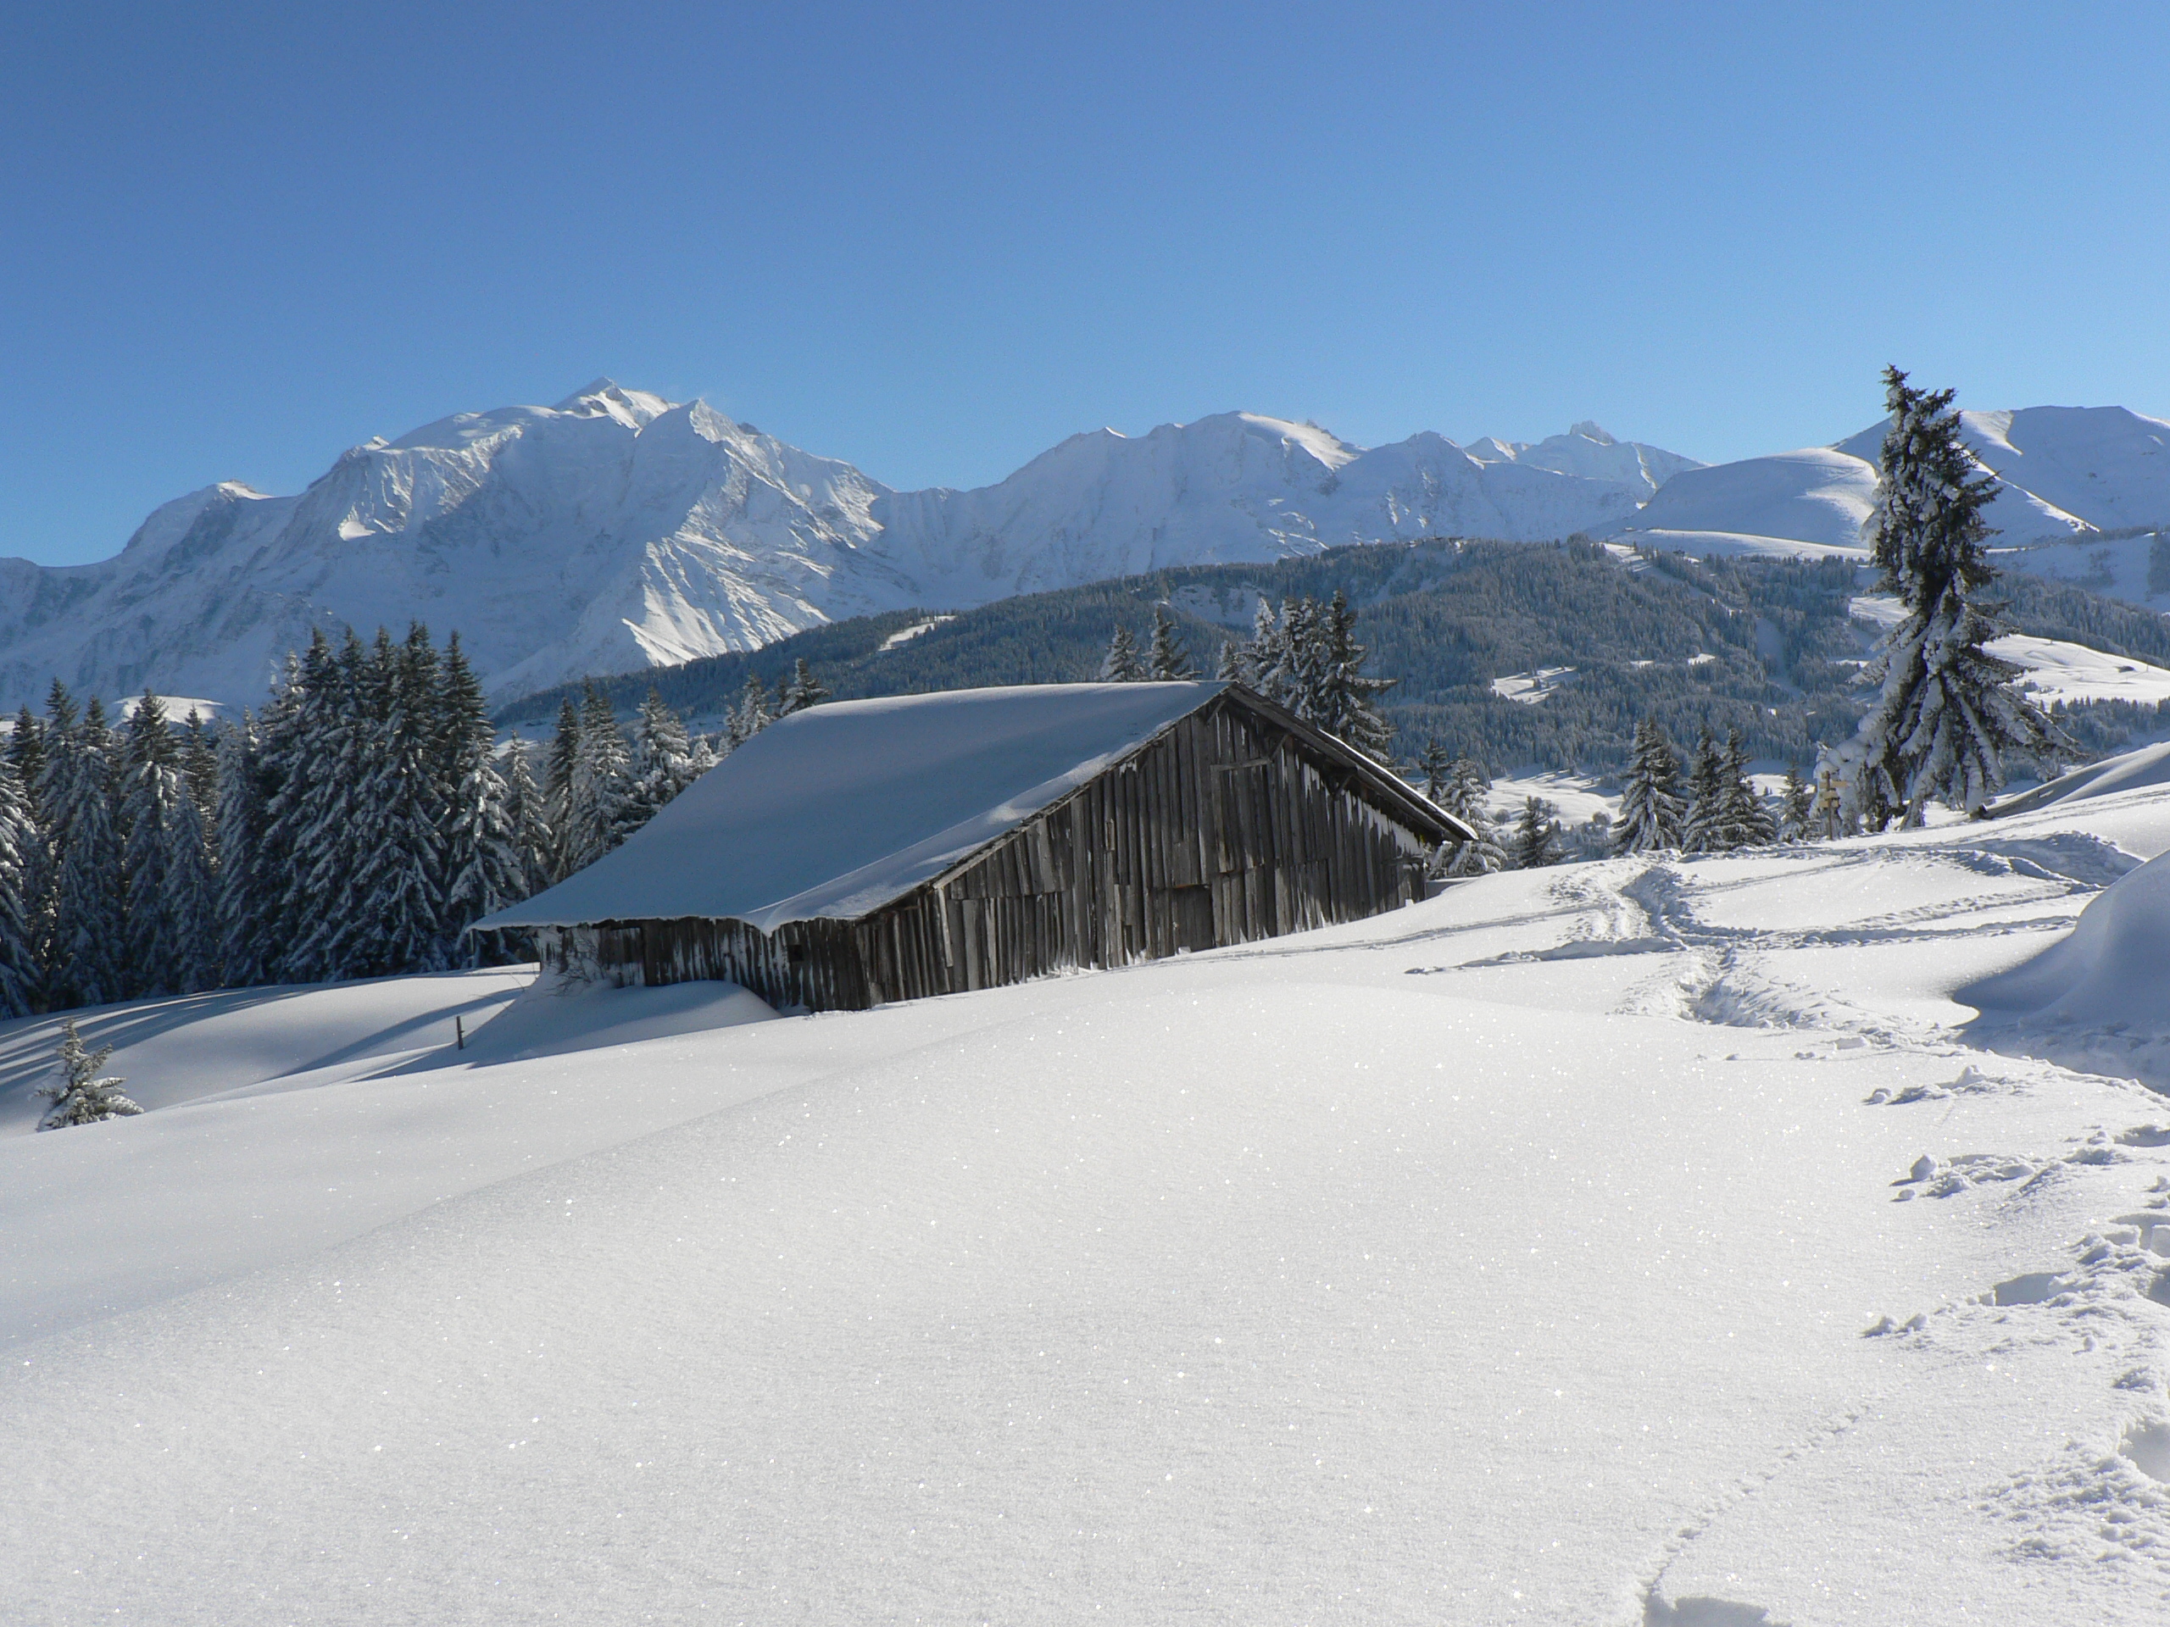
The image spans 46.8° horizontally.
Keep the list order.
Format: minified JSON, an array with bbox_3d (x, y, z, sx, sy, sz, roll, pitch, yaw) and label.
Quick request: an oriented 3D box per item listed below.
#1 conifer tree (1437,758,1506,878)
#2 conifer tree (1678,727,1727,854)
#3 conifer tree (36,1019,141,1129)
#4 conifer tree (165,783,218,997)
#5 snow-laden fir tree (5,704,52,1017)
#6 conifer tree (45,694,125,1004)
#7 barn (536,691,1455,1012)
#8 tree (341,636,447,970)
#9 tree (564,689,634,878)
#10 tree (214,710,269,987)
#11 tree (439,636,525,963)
[{"bbox_3d":[10.129,0.290,66.000,2.008,3.480,2.008,0,1,0],"label":"conifer tree"},{"bbox_3d":[16.354,-0.558,66.000,1.696,3.391,1.696,-3,1,0],"label":"conifer tree"},{"bbox_3d":[-9.549,2.507,24.000,0.974,1.071,0.974,-3,1,0],"label":"conifer tree"},{"bbox_3d":[-23.538,1.896,66.000,1.517,5.801,1.517,0,1,0],"label":"conifer tree"},{"bbox_3d":[-27.911,1.182,66.000,1.606,8.032,1.606,0,1,0],"label":"snow-laden fir tree"},{"bbox_3d":[-24.710,0.880,62.000,2.180,7.922,2.180,-3,1,0],"label":"conifer tree"},{"bbox_3d":[-0.863,0.137,34.156,6.318,3.510,15.356,-3,1,33],"label":"barn"},{"bbox_3d":[-19.010,-0.303,69.000,2.986,9.703,2.986,0,1,0],"label":"tree"},{"bbox_3d":[-15.496,-0.054,80.000,2.488,8.059,2.488,0,1,0],"label":"tree"},{"bbox_3d":[-21.062,0.894,63.000,1.874,7.028,1.874,-3,1,0],"label":"tree"},{"bbox_3d":[-17.089,-0.360,71.000,2.640,9.312,2.640,0,1,0],"label":"tree"}]

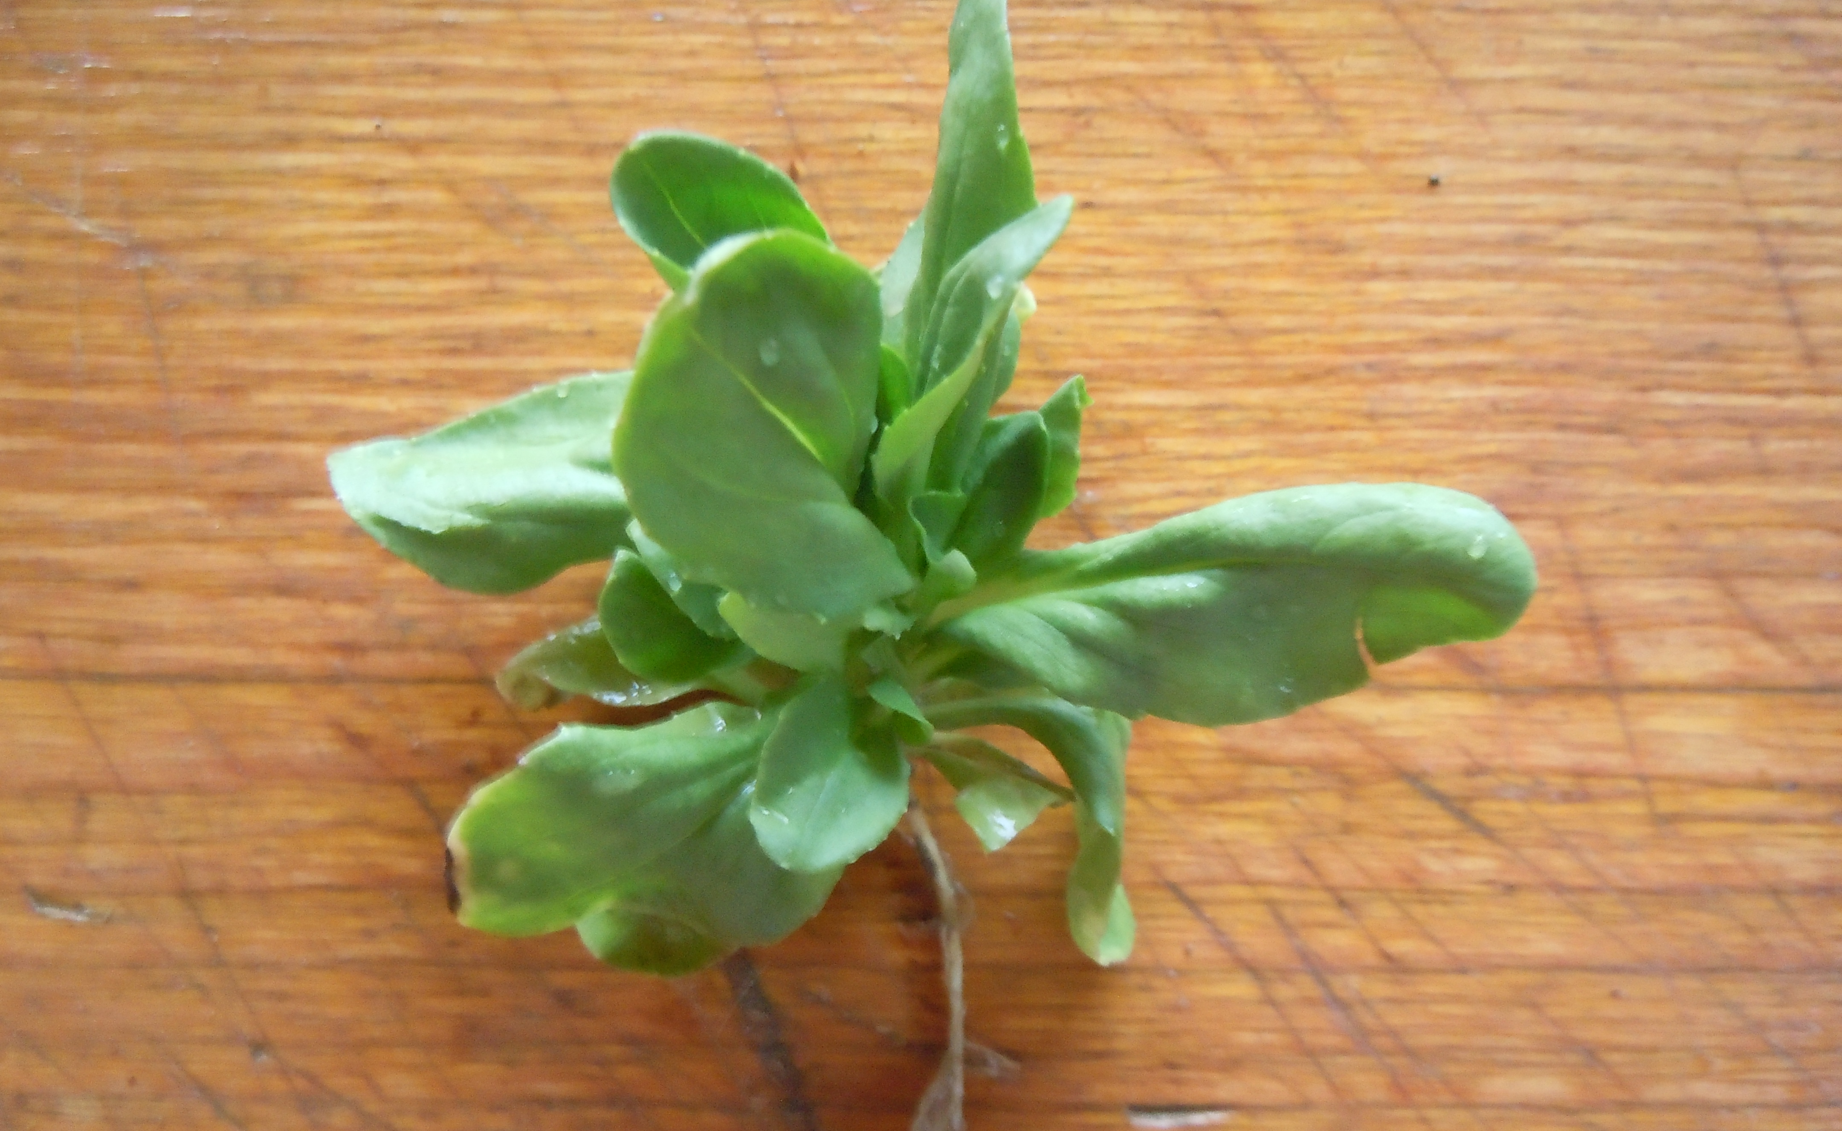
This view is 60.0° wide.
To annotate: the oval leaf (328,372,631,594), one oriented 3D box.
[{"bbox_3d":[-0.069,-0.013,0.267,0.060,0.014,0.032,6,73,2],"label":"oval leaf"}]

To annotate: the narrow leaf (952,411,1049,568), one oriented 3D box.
[{"bbox_3d":[0.013,-0.012,0.262,0.015,0.010,0.031,30,102,21],"label":"narrow leaf"}]

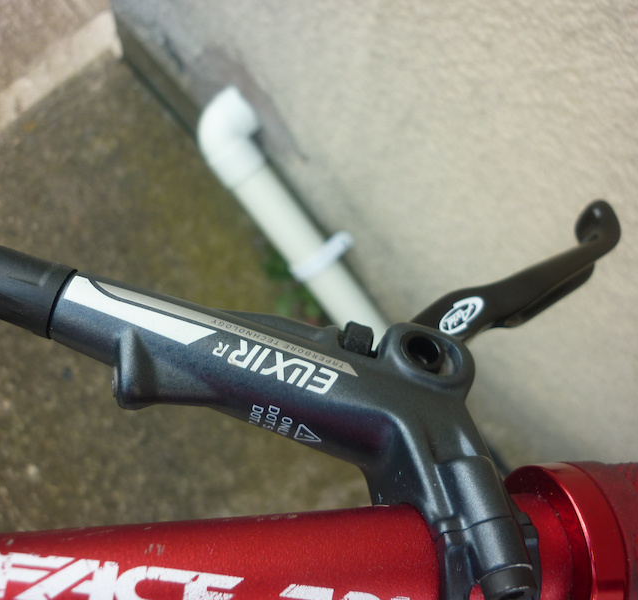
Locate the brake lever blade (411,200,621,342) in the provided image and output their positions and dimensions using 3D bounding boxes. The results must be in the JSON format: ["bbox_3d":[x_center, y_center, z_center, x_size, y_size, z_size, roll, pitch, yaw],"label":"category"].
[{"bbox_3d":[0.047,-0.002,0.178,0.082,0.013,0.017,-29,67,-32],"label":"brake lever blade"}]

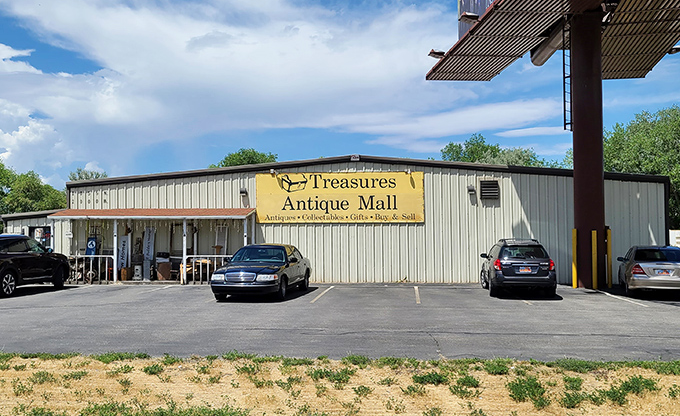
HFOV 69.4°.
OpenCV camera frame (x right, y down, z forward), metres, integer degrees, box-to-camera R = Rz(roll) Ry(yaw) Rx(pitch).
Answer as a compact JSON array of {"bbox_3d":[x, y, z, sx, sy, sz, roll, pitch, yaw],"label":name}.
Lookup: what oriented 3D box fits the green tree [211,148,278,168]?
[{"bbox_3d":[-8.343,-0.649,42.781,7.200,9.132,7.000,0,-3,3],"label":"green tree"}]

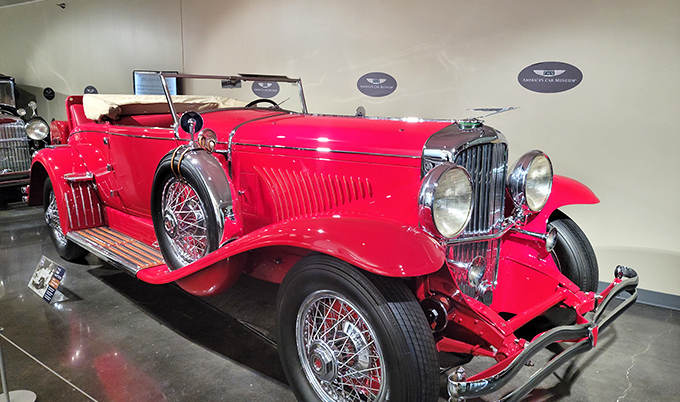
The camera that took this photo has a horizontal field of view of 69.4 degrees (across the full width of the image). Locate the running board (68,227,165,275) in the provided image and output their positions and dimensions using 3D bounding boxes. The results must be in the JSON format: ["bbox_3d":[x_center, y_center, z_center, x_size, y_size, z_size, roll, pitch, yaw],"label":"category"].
[{"bbox_3d":[-1.711,0.351,3.748,0.290,0.055,1.470,-10,14,-43],"label":"running board"}]

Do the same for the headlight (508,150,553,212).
[{"bbox_3d":[0.922,-0.103,2.447,0.302,0.302,0.185,-10,14,-43],"label":"headlight"}]

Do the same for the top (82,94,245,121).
[{"bbox_3d":[-1.449,-0.800,4.283,1.220,0.220,0.790,-10,14,-43],"label":"top"}]

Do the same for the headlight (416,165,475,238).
[{"bbox_3d":[0.386,-0.005,1.942,0.302,0.302,0.185,-10,14,-43],"label":"headlight"}]

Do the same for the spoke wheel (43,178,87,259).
[{"bbox_3d":[-2.560,0.146,4.579,0.200,0.798,0.798,-10,14,-43],"label":"spoke wheel"}]

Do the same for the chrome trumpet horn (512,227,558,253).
[{"bbox_3d":[0.968,0.174,2.474,0.130,0.130,0.260,-10,14,-43],"label":"chrome trumpet horn"}]

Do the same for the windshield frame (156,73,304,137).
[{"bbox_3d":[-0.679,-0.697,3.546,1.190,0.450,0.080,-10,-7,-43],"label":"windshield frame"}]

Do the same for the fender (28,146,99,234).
[{"bbox_3d":[-2.643,-0.142,4.657,0.320,0.720,1.350,-10,14,-43],"label":"fender"}]

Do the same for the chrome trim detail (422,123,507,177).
[{"bbox_3d":[0.616,-0.241,2.258,0.540,0.250,0.230,-10,14,-43],"label":"chrome trim detail"}]

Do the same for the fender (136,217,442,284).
[{"bbox_3d":[-0.362,0.294,2.398,0.480,0.650,2.210,-10,14,-43],"label":"fender"}]

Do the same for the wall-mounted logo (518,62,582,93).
[{"bbox_3d":[1.526,-0.897,3.566,0.460,0.230,0.015,7,13,40],"label":"wall-mounted logo"}]

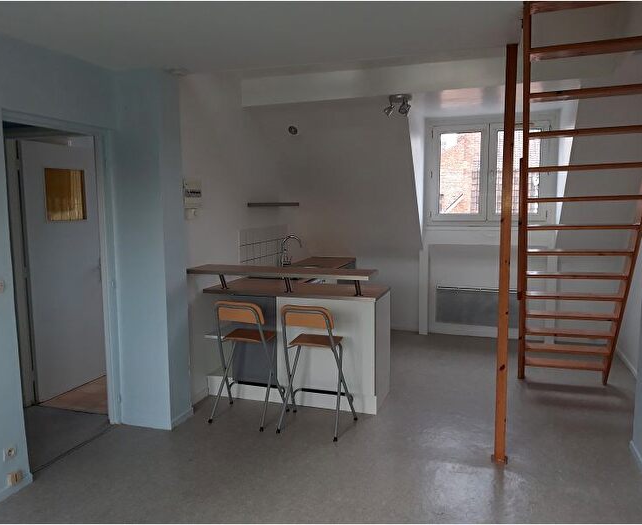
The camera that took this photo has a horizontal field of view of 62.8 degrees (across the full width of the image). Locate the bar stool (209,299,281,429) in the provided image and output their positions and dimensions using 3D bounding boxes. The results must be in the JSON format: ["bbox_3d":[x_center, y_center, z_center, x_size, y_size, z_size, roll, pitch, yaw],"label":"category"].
[{"bbox_3d":[-0.551,0.697,3.901,0.505,0.915,0.445,2,7,18],"label":"bar stool"}]

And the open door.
[{"bbox_3d":[-2.168,0.056,4.516,0.042,2.060,0.820,2,7,18],"label":"open door"}]

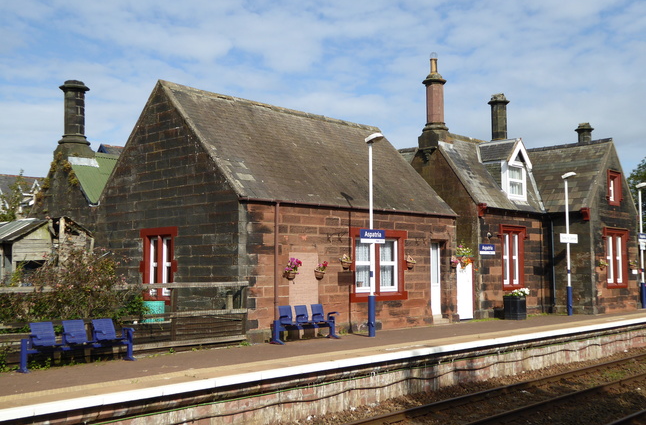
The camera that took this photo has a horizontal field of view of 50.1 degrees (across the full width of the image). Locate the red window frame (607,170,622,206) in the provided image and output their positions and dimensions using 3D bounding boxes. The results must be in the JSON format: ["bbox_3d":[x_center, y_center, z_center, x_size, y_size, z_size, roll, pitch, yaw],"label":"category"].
[{"bbox_3d":[12.446,-1.012,29.538,1.420,1.500,0.200,4,-6,-45],"label":"red window frame"}]

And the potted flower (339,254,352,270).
[{"bbox_3d":[0.663,1.479,20.350,0.320,0.430,0.240,4,-6,-44],"label":"potted flower"}]

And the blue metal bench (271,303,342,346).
[{"bbox_3d":[-0.415,2.995,18.664,2.140,0.930,0.600,4,-6,-44],"label":"blue metal bench"}]

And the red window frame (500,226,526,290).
[{"bbox_3d":[7.356,1.740,26.702,1.900,2.460,0.200,4,-6,-45],"label":"red window frame"}]

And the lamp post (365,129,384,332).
[{"bbox_3d":[1.473,0.641,19.735,0.220,5.780,0.550,4,-6,-44],"label":"lamp post"}]

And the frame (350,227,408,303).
[{"bbox_3d":[1.769,1.659,21.623,2.580,2.240,0.180,4,-6,-44],"label":"frame"}]

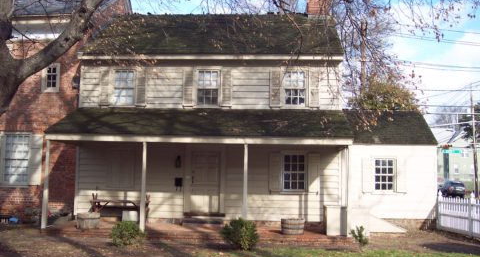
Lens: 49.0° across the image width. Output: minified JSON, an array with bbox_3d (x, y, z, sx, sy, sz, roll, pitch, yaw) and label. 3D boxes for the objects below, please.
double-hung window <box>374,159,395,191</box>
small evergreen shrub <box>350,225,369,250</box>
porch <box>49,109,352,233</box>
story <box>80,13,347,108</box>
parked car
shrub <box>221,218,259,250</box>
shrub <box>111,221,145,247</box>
[{"bbox_3d":[5.006,1.625,18.200,0.740,1.150,0.120,1,-4,5],"label":"double-hung window"},{"bbox_3d":[3.072,2.795,13.500,0.460,0.610,0.450,1,-4,5],"label":"small evergreen shrub"},{"bbox_3d":[-1.152,1.173,15.837,8.680,3.828,2.512,1,-4,5],"label":"porch"},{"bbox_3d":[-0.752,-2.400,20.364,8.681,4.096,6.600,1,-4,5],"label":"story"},{"bbox_3d":[18.300,5.500,47.500,1.830,1.600,4.600,3,-5,-20],"label":"parked car"},{"bbox_3d":[0.000,2.753,13.800,0.950,0.840,0.920,1,-4,5],"label":"shrub"},{"bbox_3d":[-2.987,2.819,14.000,0.880,0.700,0.850,1,-4,5],"label":"shrub"}]

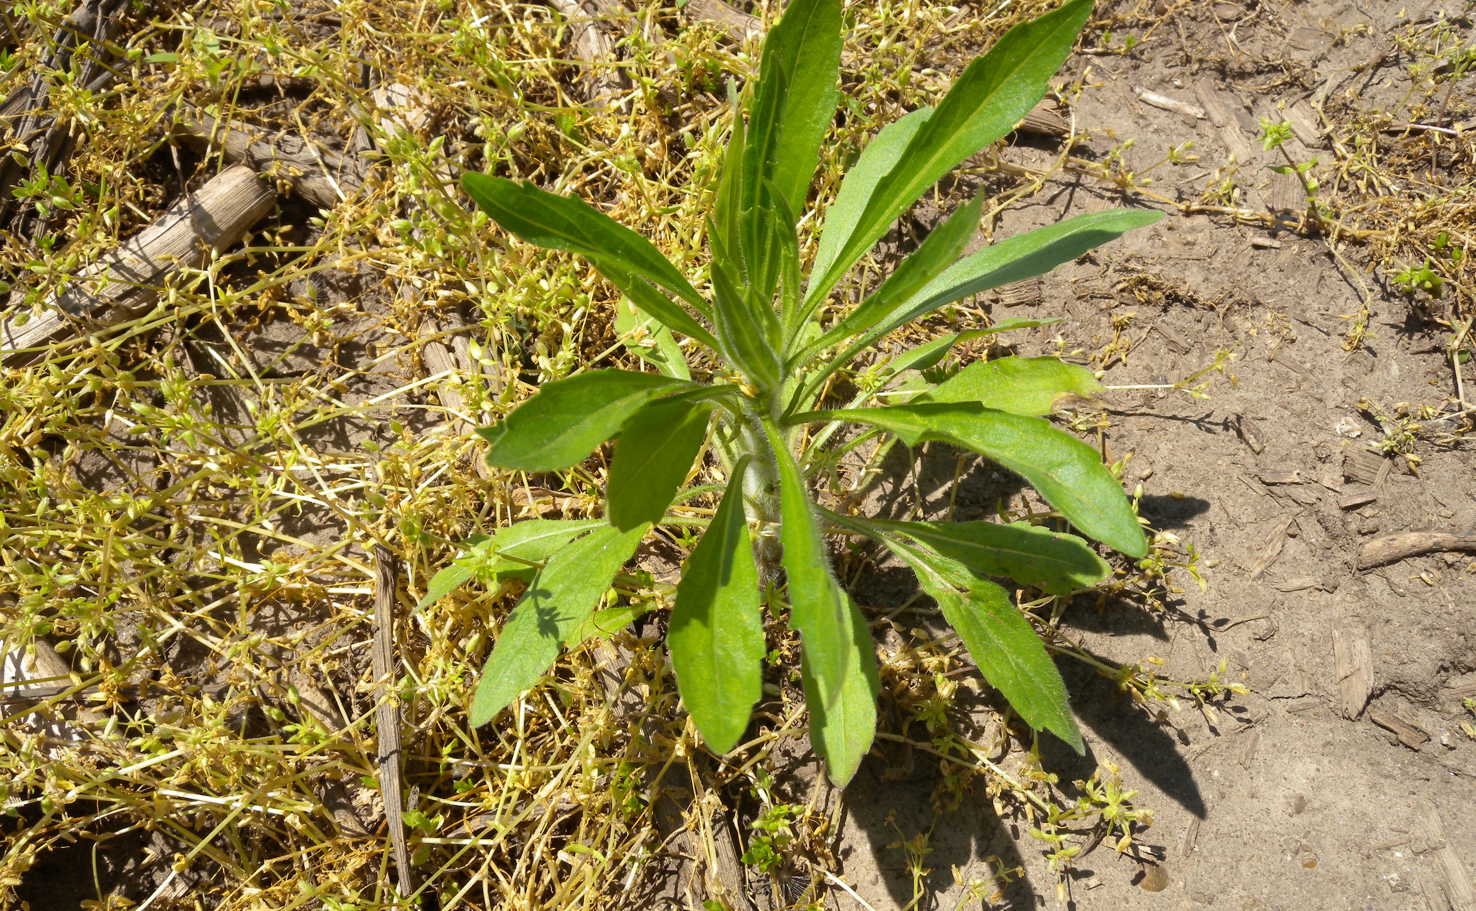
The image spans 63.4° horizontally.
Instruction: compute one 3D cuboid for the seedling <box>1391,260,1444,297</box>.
[{"bbox_3d":[0.263,-0.068,0.462,0.019,0.013,0.016,0,58,0],"label":"seedling"}]

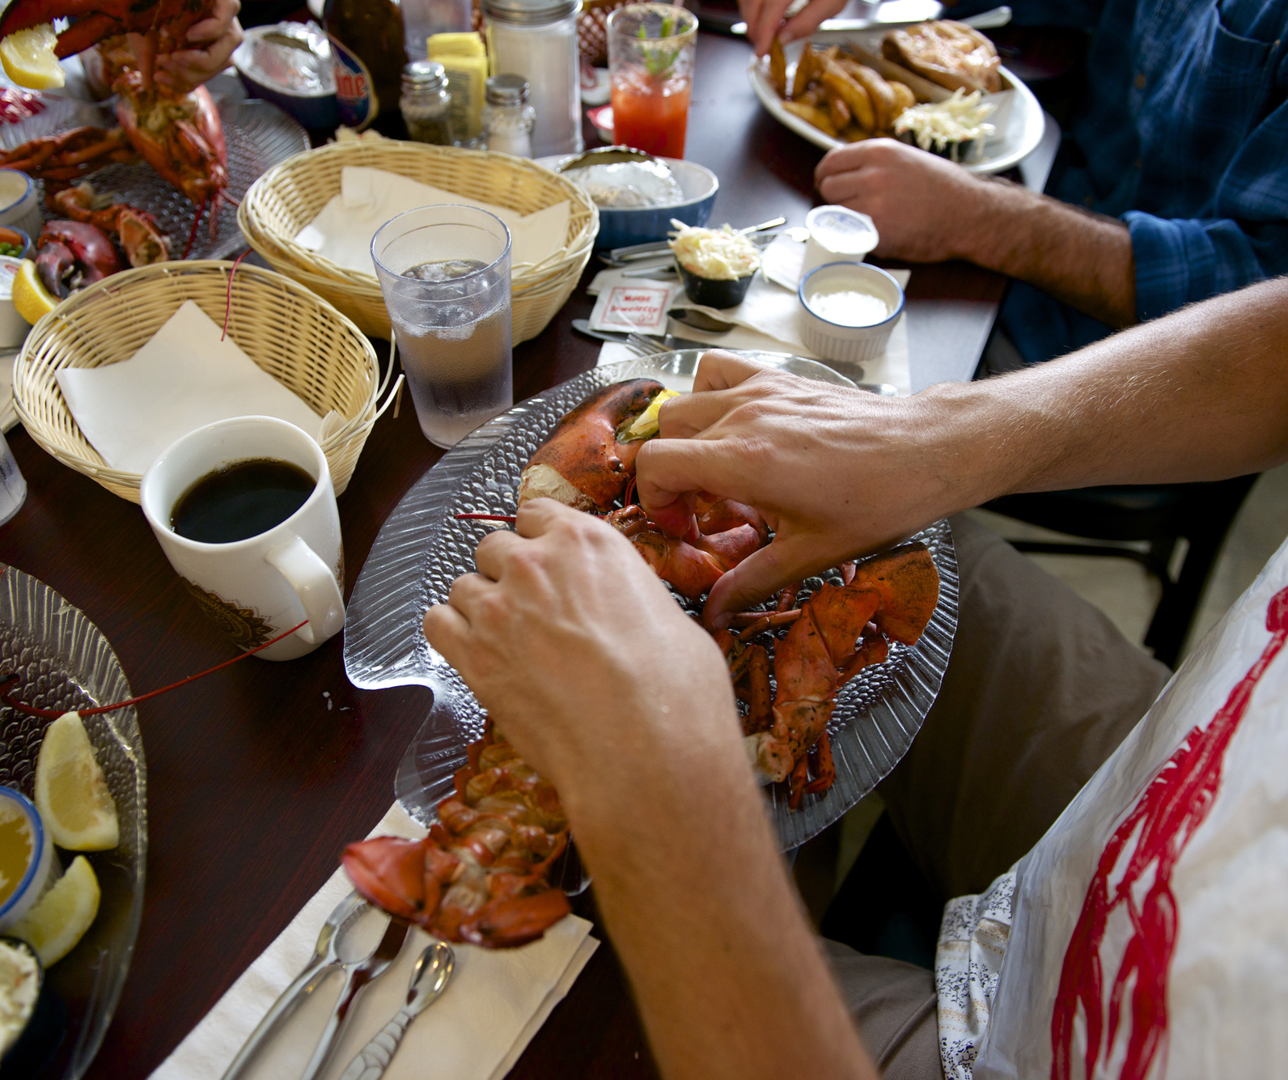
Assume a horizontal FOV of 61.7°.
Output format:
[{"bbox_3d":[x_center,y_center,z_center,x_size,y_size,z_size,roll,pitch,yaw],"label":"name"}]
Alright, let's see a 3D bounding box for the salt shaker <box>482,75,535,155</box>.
[{"bbox_3d":[-0.099,-0.304,0.815,0.041,0.087,0.041,1,50,0],"label":"salt shaker"}]

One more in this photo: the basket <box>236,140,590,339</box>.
[{"bbox_3d":[-0.151,-0.199,0.751,0.248,0.072,0.170,12,49,10],"label":"basket"}]

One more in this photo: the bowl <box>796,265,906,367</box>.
[{"bbox_3d":[0.142,-0.155,0.742,0.073,0.037,0.073,1,49,0],"label":"bowl"}]

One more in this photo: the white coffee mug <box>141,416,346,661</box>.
[{"bbox_3d":[-0.188,0.011,0.544,0.108,0.103,0.086,34,56,26],"label":"white coffee mug"}]

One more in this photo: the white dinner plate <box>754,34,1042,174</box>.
[{"bbox_3d":[0.219,-0.386,0.954,0.234,0.027,0.290,-18,51,-16],"label":"white dinner plate"}]

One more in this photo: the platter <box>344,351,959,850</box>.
[{"bbox_3d":[0.018,0.016,0.590,0.302,0.026,0.379,20,53,15],"label":"platter"}]

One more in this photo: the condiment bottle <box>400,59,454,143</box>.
[{"bbox_3d":[-0.160,-0.316,0.824,0.041,0.087,0.041,1,50,0],"label":"condiment bottle"}]

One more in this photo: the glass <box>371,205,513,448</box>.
[{"bbox_3d":[-0.110,-0.120,0.634,0.073,0.129,0.073,1,50,0],"label":"glass"}]

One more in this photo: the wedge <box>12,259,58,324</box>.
[{"bbox_3d":[-0.407,-0.164,0.728,0.034,0.036,0.065,-25,53,-21],"label":"wedge"}]

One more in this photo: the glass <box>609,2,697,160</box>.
[{"bbox_3d":[0.006,-0.339,0.841,0.068,0.128,0.068,1,49,0],"label":"glass"}]

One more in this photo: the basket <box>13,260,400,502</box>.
[{"bbox_3d":[-0.252,-0.076,0.633,0.230,0.072,0.177,29,55,21],"label":"basket"}]

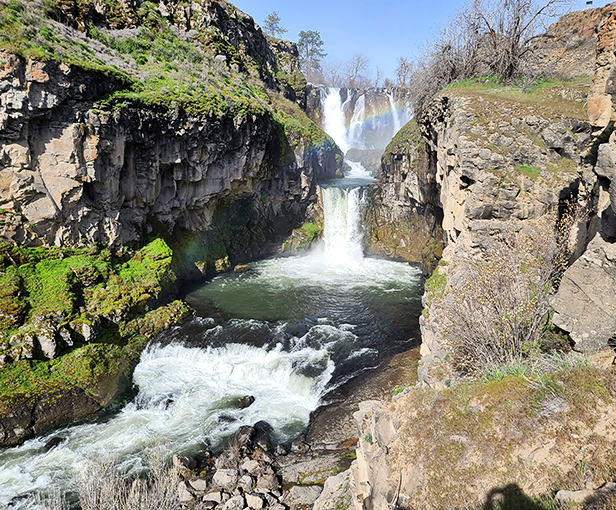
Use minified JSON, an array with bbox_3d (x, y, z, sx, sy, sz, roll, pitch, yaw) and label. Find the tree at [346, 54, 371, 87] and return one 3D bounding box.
[{"bbox_3d":[15.481,-55.344,147.624,7.820,10.380,7.420,0,12,0],"label":"tree"}]

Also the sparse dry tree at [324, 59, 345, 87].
[{"bbox_3d":[7.774,-55.155,149.712,6.710,7.800,6.370,0,12,0],"label":"sparse dry tree"}]

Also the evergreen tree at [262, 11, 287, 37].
[{"bbox_3d":[-9.532,-67.139,144.043,7.630,8.450,7.240,0,12,0],"label":"evergreen tree"}]

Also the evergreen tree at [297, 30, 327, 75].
[{"bbox_3d":[1.241,-61.524,152.424,9.620,15.180,9.140,0,12,0],"label":"evergreen tree"}]

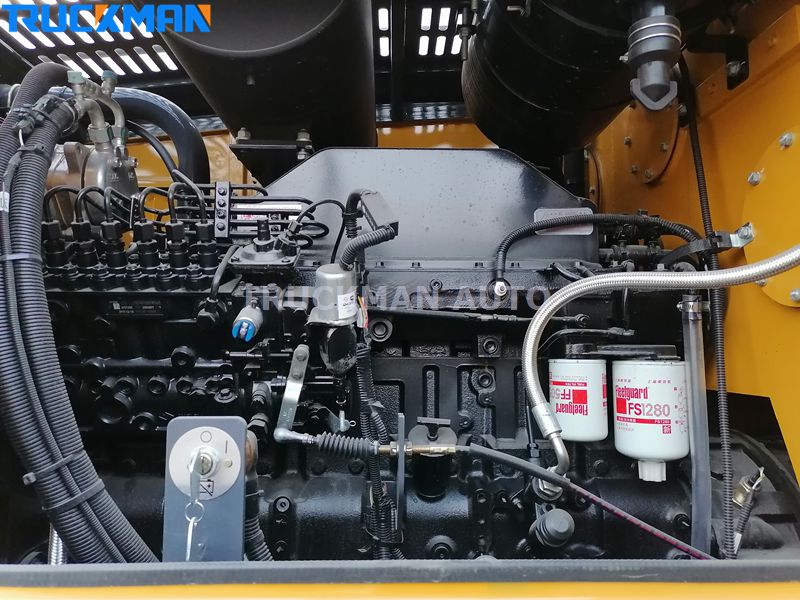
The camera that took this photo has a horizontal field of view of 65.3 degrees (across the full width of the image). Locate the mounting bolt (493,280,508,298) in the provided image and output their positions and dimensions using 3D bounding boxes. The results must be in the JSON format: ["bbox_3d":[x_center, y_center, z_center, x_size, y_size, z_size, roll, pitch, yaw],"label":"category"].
[{"bbox_3d":[0.149,-0.016,0.925,0.019,0.021,0.012,0,-5,0],"label":"mounting bolt"}]

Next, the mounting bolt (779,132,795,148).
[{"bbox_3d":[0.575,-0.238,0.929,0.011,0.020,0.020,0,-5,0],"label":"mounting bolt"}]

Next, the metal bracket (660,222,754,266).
[{"bbox_3d":[0.518,-0.094,1.054,0.138,0.056,0.060,0,-5,0],"label":"metal bracket"}]

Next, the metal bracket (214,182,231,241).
[{"bbox_3d":[-0.252,-0.126,0.885,0.019,0.080,0.024,0,-5,0],"label":"metal bracket"}]

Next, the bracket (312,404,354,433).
[{"bbox_3d":[-0.085,0.151,0.800,0.052,0.037,0.030,0,-4,0],"label":"bracket"}]

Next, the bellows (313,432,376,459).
[{"bbox_3d":[-0.067,0.178,0.765,0.075,0.026,0.026,10,-4,0],"label":"bellows"}]

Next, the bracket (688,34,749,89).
[{"bbox_3d":[0.550,-0.409,1.071,0.072,0.066,0.064,0,-5,0],"label":"bracket"}]

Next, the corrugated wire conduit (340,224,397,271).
[{"bbox_3d":[-0.043,-0.069,0.820,0.073,0.056,0.045,0,-4,0],"label":"corrugated wire conduit"}]

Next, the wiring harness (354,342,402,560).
[{"bbox_3d":[-0.030,0.211,0.865,0.062,0.305,0.055,0,-4,0],"label":"wiring harness"}]

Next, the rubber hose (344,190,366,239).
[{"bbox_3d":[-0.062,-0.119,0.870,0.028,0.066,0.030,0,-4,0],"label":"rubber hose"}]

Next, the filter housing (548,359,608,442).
[{"bbox_3d":[0.247,0.139,0.865,0.078,0.115,0.078,0,-4,6],"label":"filter housing"}]

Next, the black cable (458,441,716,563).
[{"bbox_3d":[0.206,0.224,0.690,0.268,0.122,0.060,0,-5,0],"label":"black cable"}]

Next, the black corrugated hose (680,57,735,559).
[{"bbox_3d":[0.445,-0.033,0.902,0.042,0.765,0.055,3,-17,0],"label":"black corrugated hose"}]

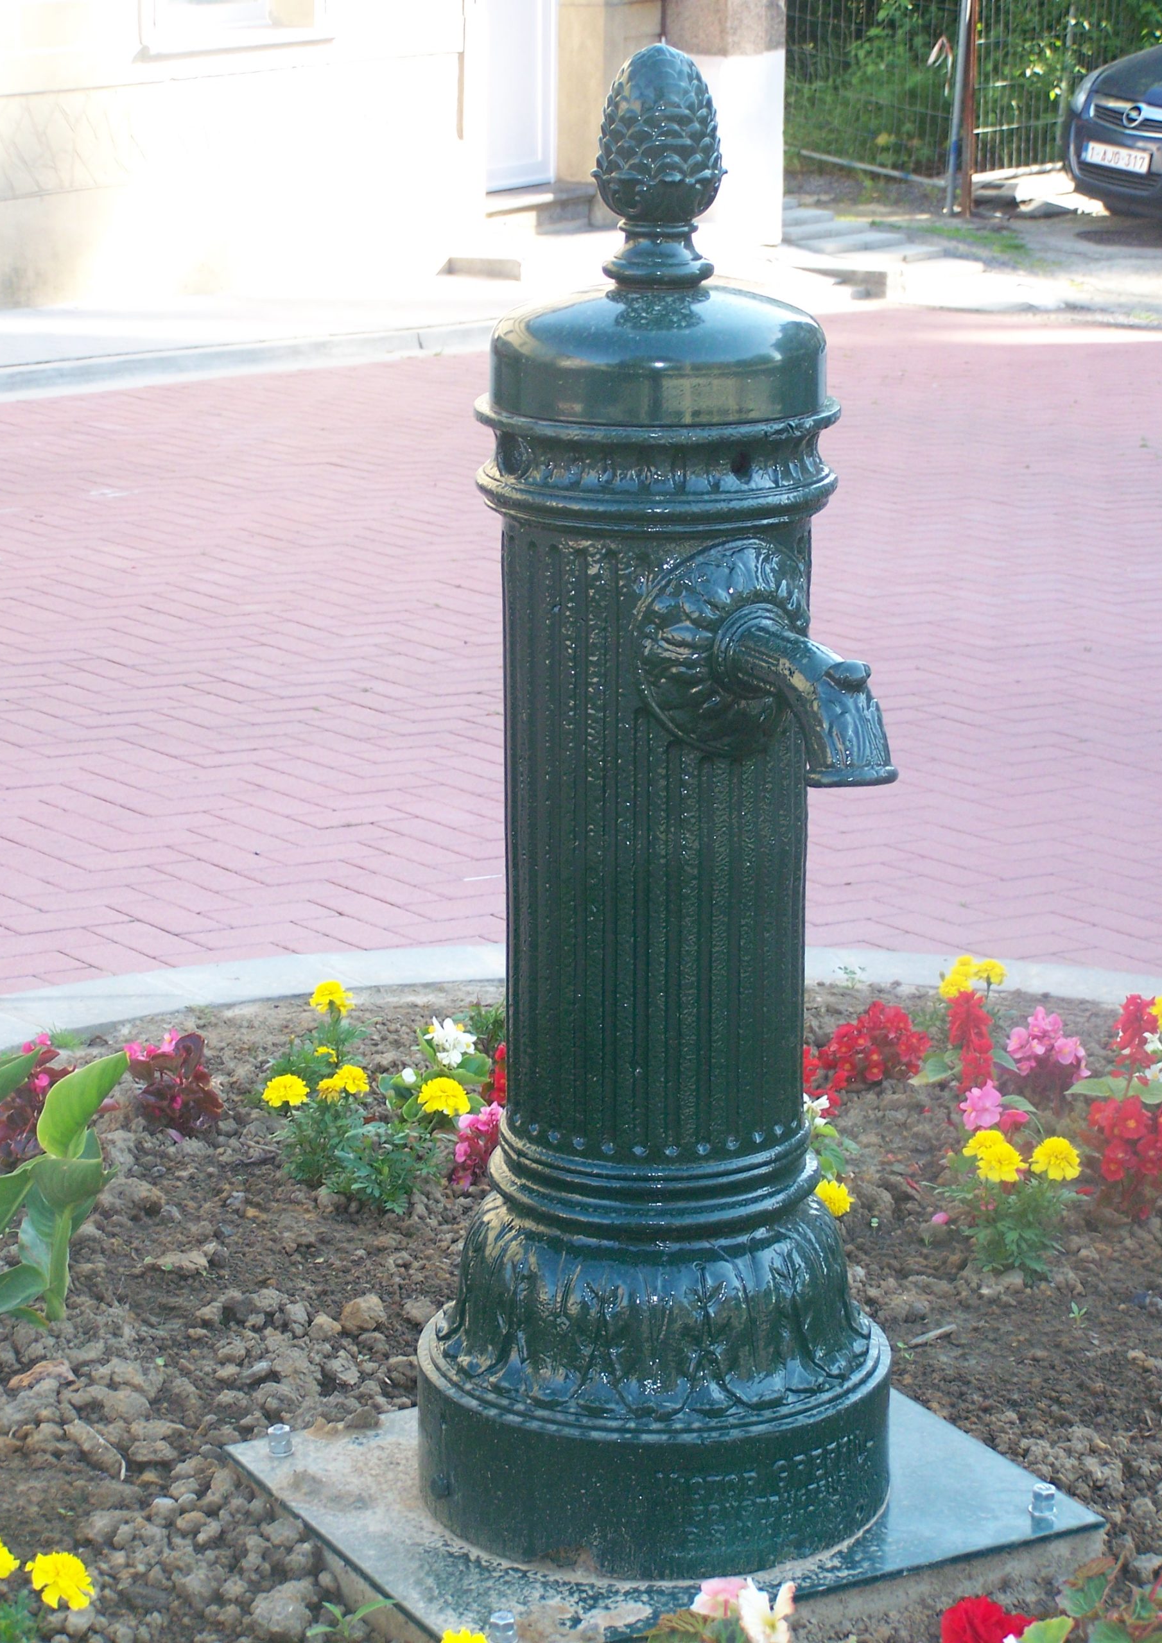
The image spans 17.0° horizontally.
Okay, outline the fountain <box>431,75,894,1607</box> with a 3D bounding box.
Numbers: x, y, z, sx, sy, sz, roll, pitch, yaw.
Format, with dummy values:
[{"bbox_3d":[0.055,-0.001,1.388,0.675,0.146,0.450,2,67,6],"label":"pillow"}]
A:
[{"bbox_3d":[0.094,-0.009,3.223,0.415,1.239,0.538,-8,17,-28],"label":"fountain"}]

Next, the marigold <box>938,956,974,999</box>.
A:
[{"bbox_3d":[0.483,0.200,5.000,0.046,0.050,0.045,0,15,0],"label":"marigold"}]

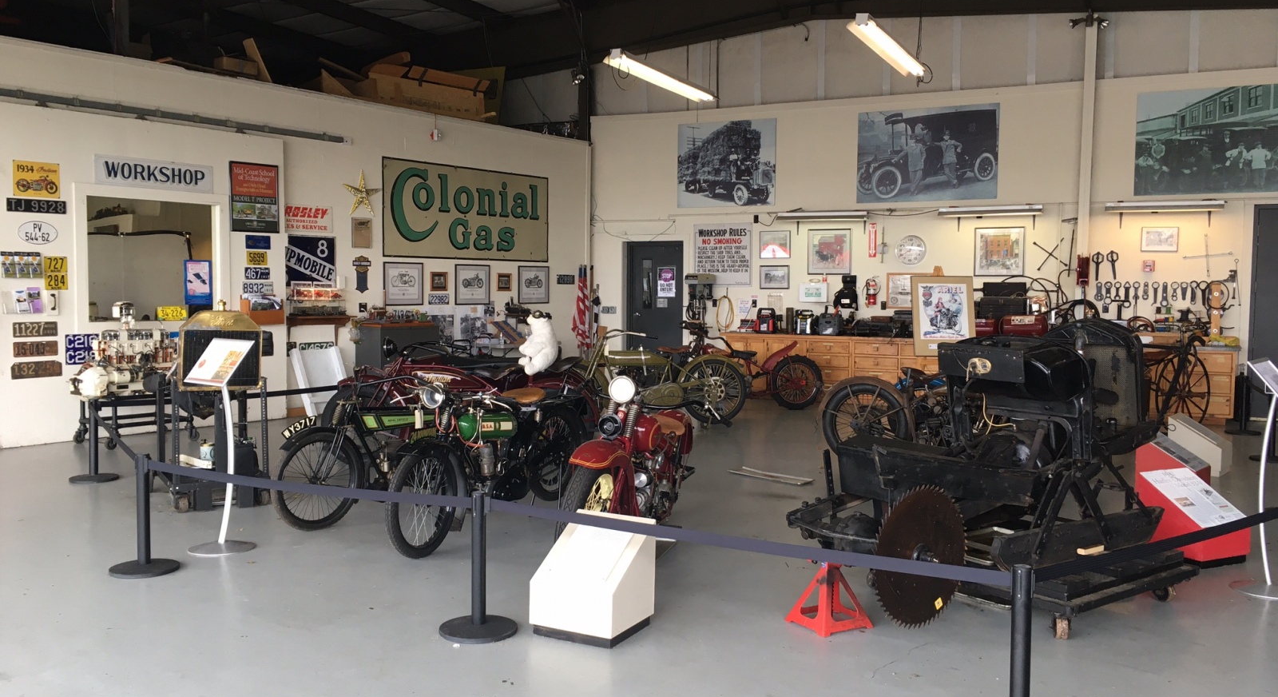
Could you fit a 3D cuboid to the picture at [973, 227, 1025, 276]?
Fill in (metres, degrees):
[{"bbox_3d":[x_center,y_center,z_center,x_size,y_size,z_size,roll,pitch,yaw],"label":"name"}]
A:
[{"bbox_3d":[4.659,-1.246,13.845,0.605,0.630,0.030,2,4,26],"label":"picture"}]

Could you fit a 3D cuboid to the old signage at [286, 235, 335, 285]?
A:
[{"bbox_3d":[-3.813,-0.984,12.221,0.020,0.610,0.914,3,4,36],"label":"old signage"}]

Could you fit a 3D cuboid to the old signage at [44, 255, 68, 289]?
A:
[{"bbox_3d":[-5.467,-0.701,10.047,0.015,0.309,0.208,3,4,36],"label":"old signage"}]

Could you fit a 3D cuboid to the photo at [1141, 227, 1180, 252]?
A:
[{"bbox_3d":[6.070,-1.267,12.473,0.388,0.281,0.030,2,4,27],"label":"photo"}]

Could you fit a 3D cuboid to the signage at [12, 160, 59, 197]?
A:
[{"bbox_3d":[-5.458,-1.530,9.716,0.010,0.315,0.405,3,4,36],"label":"signage"}]

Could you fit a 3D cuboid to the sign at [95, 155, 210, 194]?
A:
[{"bbox_3d":[-4.686,-1.677,10.390,0.020,0.273,1.190,3,4,37],"label":"sign"}]

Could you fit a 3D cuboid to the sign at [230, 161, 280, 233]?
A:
[{"bbox_3d":[-4.041,-1.578,11.255,0.025,0.714,0.576,3,4,37],"label":"sign"}]

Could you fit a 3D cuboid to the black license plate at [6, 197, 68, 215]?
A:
[{"bbox_3d":[-5.523,-1.304,9.825,0.015,0.120,0.515,3,4,37],"label":"black license plate"}]

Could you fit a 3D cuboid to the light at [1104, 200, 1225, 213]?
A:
[{"bbox_3d":[6.309,-1.696,12.837,1.250,0.110,0.200,2,4,26],"label":"light"}]

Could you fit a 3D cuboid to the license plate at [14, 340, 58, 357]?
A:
[{"bbox_3d":[-5.588,0.007,9.926,0.015,0.138,0.393,3,4,36],"label":"license plate"}]

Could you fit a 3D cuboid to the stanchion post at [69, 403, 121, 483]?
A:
[{"bbox_3d":[-4.158,0.701,8.140,0.335,0.603,0.335,2,4,28],"label":"stanchion post"}]

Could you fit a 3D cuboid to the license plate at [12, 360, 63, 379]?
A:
[{"bbox_3d":[-5.386,0.189,9.587,0.010,0.144,0.432,3,4,37],"label":"license plate"}]

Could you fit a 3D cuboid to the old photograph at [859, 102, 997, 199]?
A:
[{"bbox_3d":[3.838,-2.574,14.192,1.830,1.220,0.025,2,4,26],"label":"old photograph"}]

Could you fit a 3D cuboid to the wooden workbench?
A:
[{"bbox_3d":[4.041,0.308,13.576,6.232,0.885,0.800,2,4,28],"label":"wooden workbench"}]

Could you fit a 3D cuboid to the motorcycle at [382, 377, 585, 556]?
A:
[{"bbox_3d":[-0.856,0.633,6.491,0.700,0.970,2.060,2,4,25],"label":"motorcycle"}]

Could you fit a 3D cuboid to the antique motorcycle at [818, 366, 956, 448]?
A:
[{"bbox_3d":[2.544,0.513,8.551,2.200,1.020,0.720,2,4,24],"label":"antique motorcycle"}]

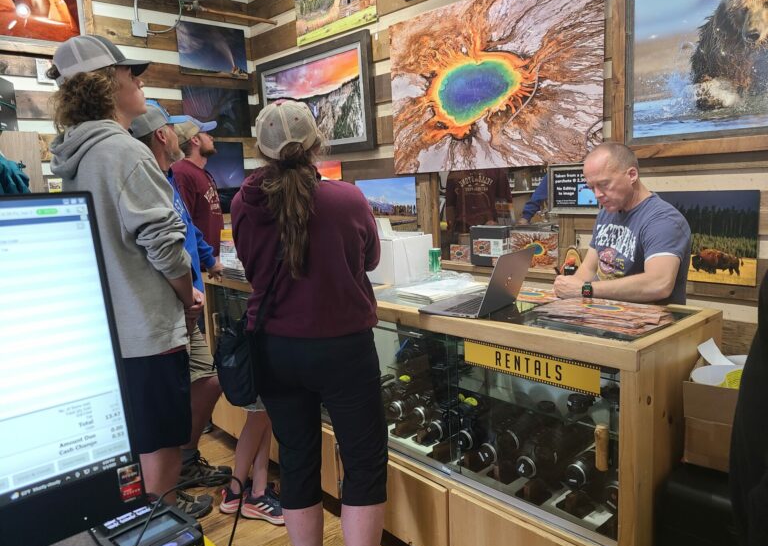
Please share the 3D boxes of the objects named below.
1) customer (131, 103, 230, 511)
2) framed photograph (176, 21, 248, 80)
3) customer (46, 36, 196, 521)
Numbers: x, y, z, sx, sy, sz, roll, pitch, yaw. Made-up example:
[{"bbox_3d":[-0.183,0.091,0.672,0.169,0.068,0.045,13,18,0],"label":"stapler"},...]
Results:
[{"bbox_3d":[-0.932,0.158,2.709,0.460,1.830,0.640,-6,10,-22],"label":"customer"},{"bbox_3d":[-1.439,-1.881,4.891,0.610,0.406,0.030,-11,12,-42],"label":"framed photograph"},{"bbox_3d":[-0.759,0.266,1.816,0.430,1.880,0.520,-9,11,-36],"label":"customer"}]

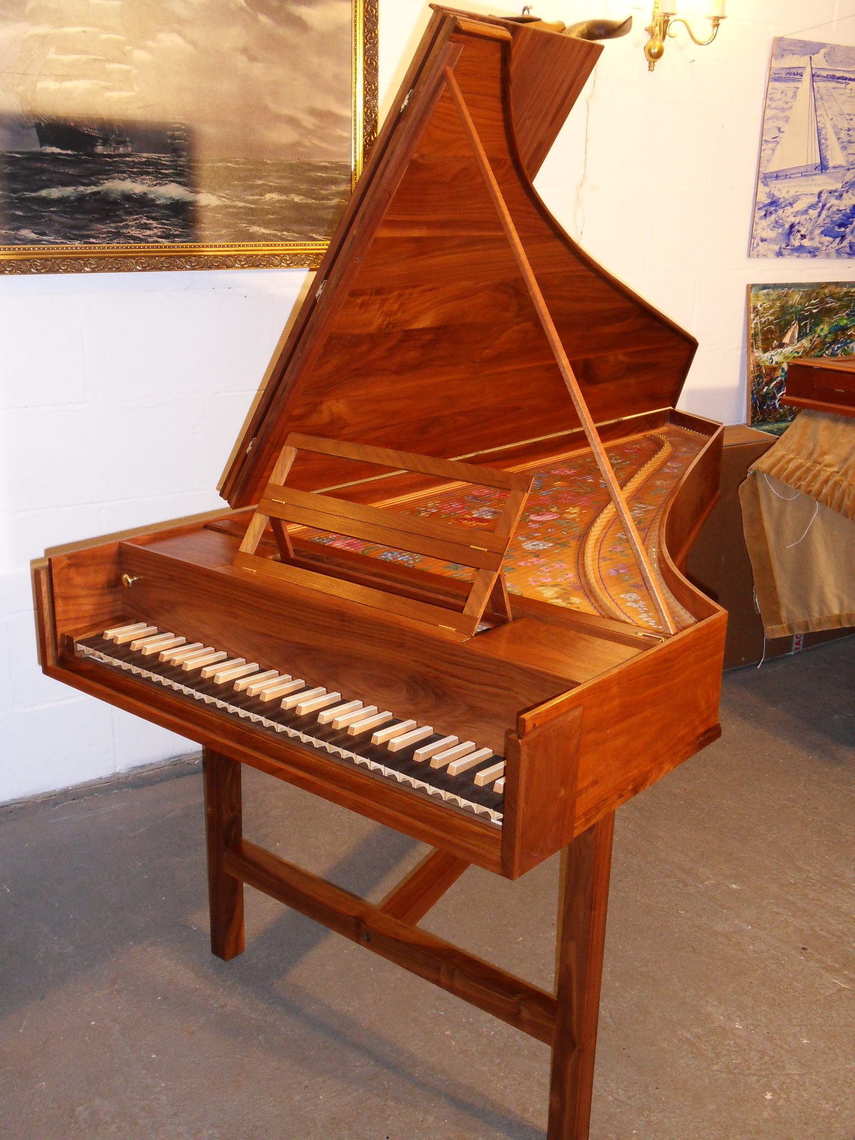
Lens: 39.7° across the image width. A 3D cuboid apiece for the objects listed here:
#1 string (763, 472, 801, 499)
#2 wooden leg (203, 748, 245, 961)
[{"bbox_3d":[0.963,-0.229,3.220,0.105,0.078,0.020,10,19,26],"label":"string"},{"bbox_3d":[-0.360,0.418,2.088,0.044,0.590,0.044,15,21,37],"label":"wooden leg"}]

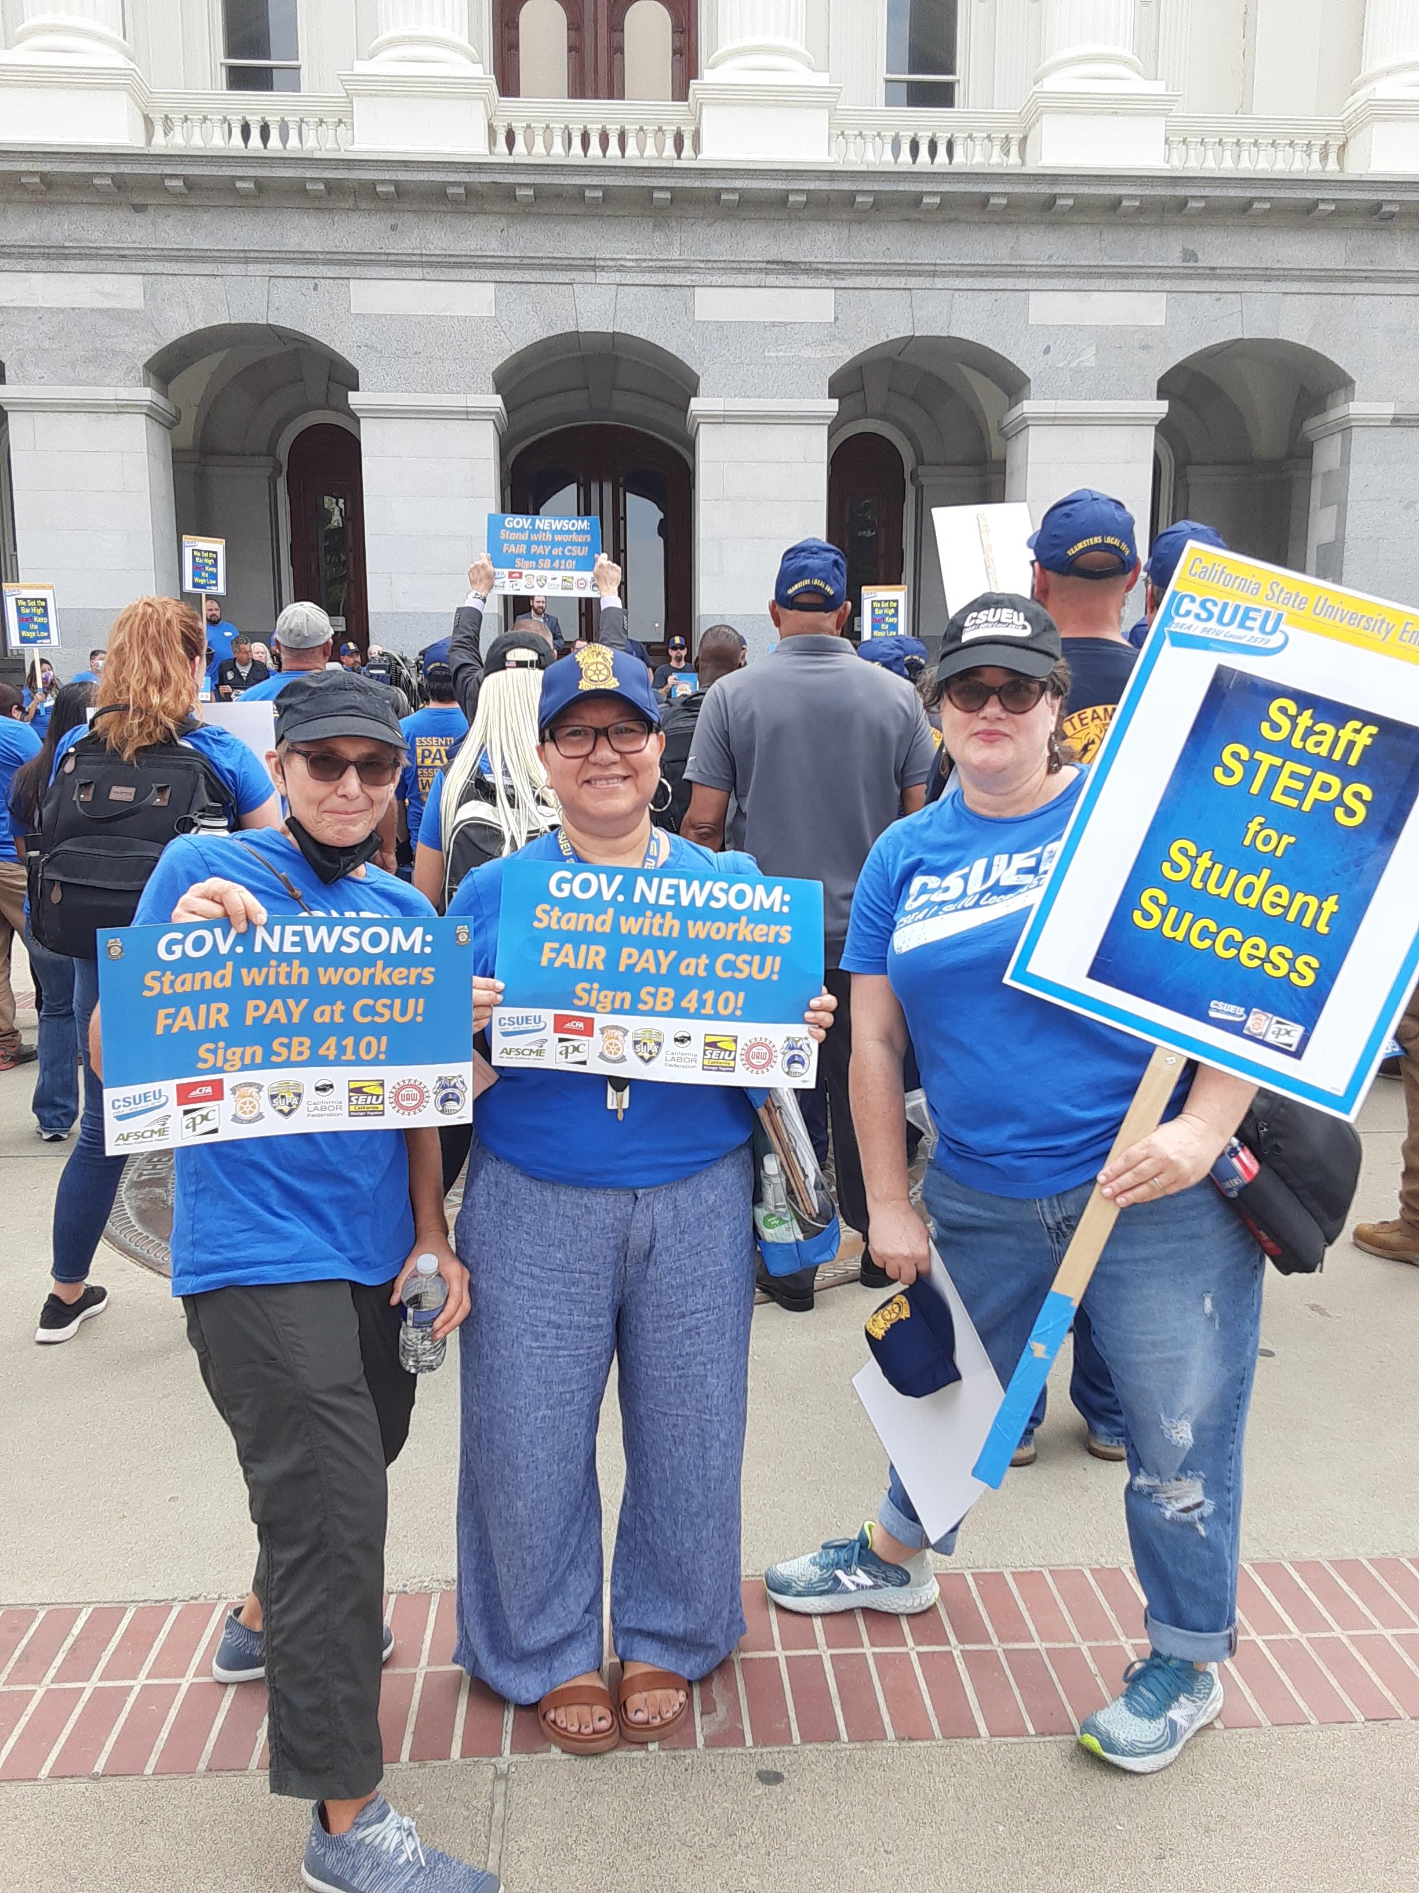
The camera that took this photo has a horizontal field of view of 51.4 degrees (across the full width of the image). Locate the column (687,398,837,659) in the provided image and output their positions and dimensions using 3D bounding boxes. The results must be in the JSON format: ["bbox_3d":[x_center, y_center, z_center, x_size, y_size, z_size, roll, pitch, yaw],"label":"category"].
[{"bbox_3d":[0.572,-4.271,17.363,1.680,3.980,1.200,0,9,-4],"label":"column"}]

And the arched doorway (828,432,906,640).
[{"bbox_3d":[2.147,-4.899,20.067,1.080,4.000,0.300,-1,10,-4],"label":"arched doorway"}]

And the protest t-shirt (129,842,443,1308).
[{"bbox_3d":[-0.553,0.151,1.950,0.390,0.600,0.260,-4,10,-21],"label":"protest t-shirt"}]

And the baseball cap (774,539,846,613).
[{"bbox_3d":[0.250,-0.892,3.592,0.175,0.165,0.265,0,10,2],"label":"baseball cap"}]

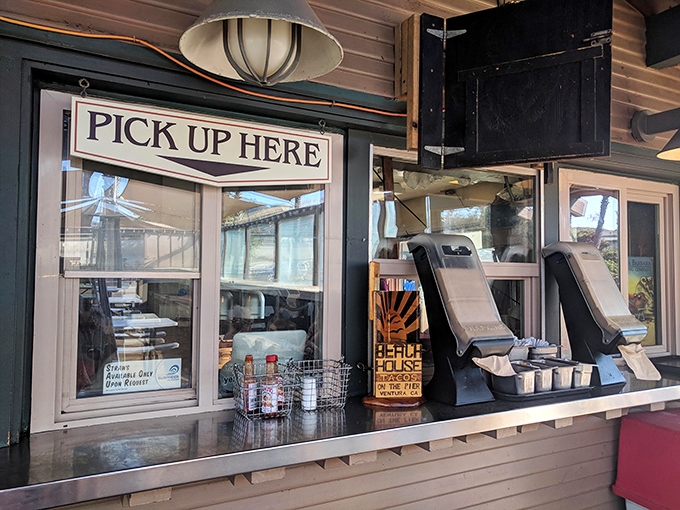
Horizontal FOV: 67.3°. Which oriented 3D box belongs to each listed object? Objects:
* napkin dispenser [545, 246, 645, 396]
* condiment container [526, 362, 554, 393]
[{"bbox_3d":[1.089,0.238,2.201,0.193,0.592,0.365,2,-3,-32],"label":"napkin dispenser"},{"bbox_3d":[0.733,0.464,1.949,0.097,0.092,0.156,2,-2,-27],"label":"condiment container"}]

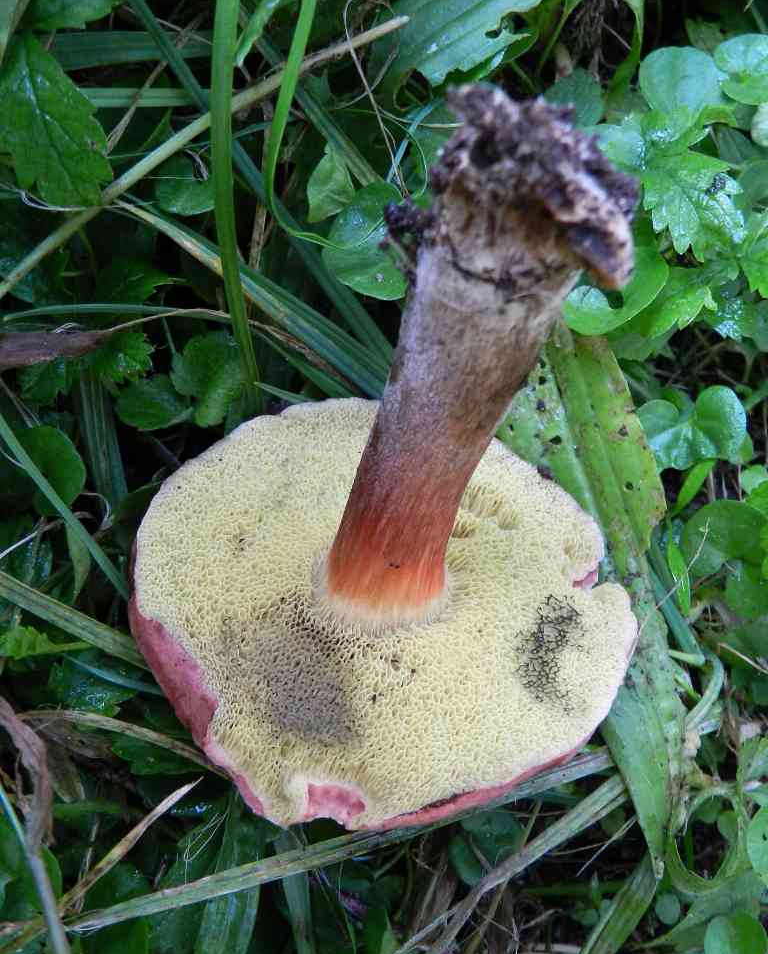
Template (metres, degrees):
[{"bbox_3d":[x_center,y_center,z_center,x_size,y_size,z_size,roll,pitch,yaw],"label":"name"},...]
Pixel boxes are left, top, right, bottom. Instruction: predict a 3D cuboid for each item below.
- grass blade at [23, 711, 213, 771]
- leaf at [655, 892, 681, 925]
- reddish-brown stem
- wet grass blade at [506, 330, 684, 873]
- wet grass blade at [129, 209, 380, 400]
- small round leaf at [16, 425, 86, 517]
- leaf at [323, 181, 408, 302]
[{"bbox_3d":[-0.059,0.060,0.214,0.048,0.005,0.005,14,70,5],"label":"grass blade"},{"bbox_3d":[0.064,0.097,0.214,0.006,0.002,0.007,6,70,2],"label":"leaf"},{"bbox_3d":[0.012,-0.012,0.175,0.032,0.104,0.034,11,34,-7],"label":"reddish-brown stem"},{"bbox_3d":[0.051,0.029,0.219,0.034,0.012,0.131,-4,70,-2],"label":"wet grass blade"},{"bbox_3d":[-0.035,-0.049,0.254,0.097,0.006,0.009,36,74,12],"label":"wet grass blade"},{"bbox_3d":[-0.086,-0.002,0.243,0.018,0.005,0.025,-7,70,-2],"label":"small round leaf"},{"bbox_3d":[-0.004,-0.064,0.258,0.025,0.005,0.038,0,70,0],"label":"leaf"}]

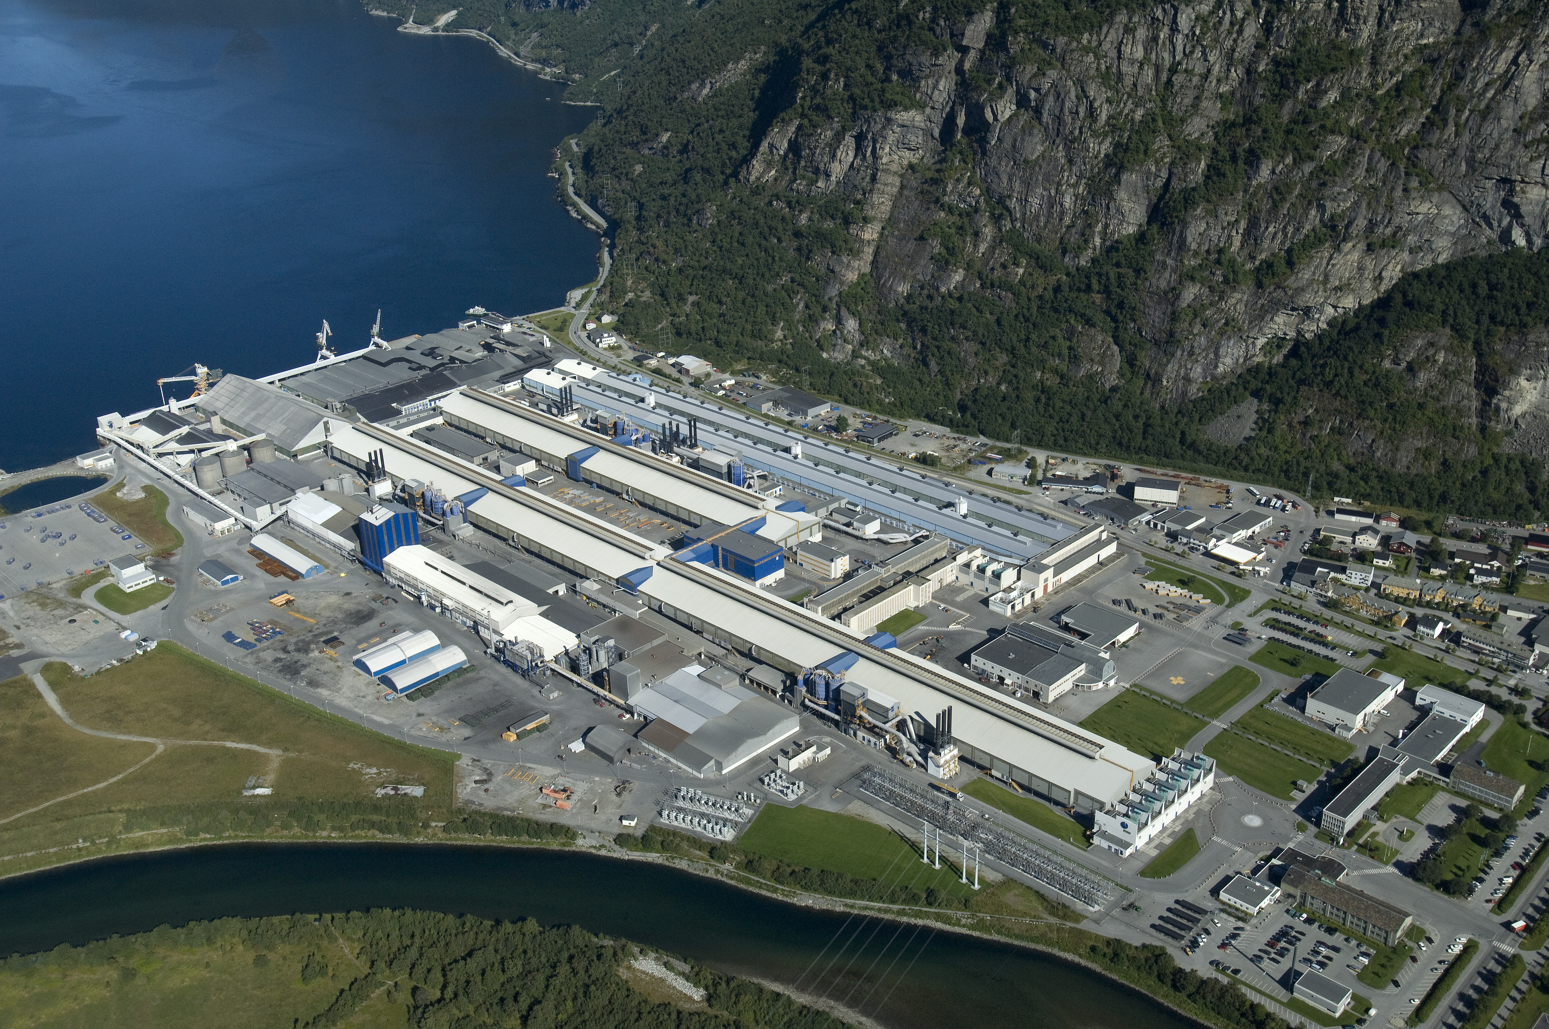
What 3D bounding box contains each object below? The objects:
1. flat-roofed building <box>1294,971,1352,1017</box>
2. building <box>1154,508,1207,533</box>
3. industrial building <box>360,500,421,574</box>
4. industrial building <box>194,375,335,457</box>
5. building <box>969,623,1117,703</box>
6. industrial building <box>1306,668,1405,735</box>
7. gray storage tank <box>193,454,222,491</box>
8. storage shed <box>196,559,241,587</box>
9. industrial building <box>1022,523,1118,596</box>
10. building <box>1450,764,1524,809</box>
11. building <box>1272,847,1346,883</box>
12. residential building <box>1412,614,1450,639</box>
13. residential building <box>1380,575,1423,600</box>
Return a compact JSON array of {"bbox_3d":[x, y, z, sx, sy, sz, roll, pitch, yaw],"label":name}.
[{"bbox_3d":[227.287,198.308,641.850,18.880,6.300,12.400,21,32,40],"label":"flat-roofed building"},{"bbox_3d":[277.706,4.797,1065.669,26.700,7.300,25.700,21,32,40],"label":"building"},{"bbox_3d":[-257.300,13.620,1036.650,22.000,37.400,29.600,21,33,40],"label":"industrial building"},{"bbox_3d":[-410.219,-85.517,1274.568,156.400,27.400,64.800,21,32,40],"label":"industrial building"},{"bbox_3d":[155.430,83.820,884.790,64.500,13.500,54.500,21,33,40],"label":"building"},{"bbox_3d":[324.010,101.130,862.200,55.350,12.080,28.680,-24,33,-39],"label":"industrial building"},{"bbox_3d":[-433.260,-30.840,1186.960,17.710,20.930,17.710,21,34,40],"label":"gray storage tank"},{"bbox_3d":[-377.380,39.130,1051.340,13.590,6.540,31.600,-24,33,-39],"label":"storage shed"},{"bbox_3d":[191.170,29.050,997.780,13.600,15.500,86.200,21,33,40],"label":"industrial building"},{"bbox_3d":[354.090,133.440,767.650,30.200,10.400,17.400,21,33,40],"label":"building"},{"bbox_3d":[250.068,163.709,720.443,28.000,3.600,16.800,21,32,40],"label":"building"},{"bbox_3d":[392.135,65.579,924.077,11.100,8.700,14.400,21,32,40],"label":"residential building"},{"bbox_3d":[397.180,46.350,977.190,22.440,8.550,10.570,12,29,28],"label":"residential building"}]

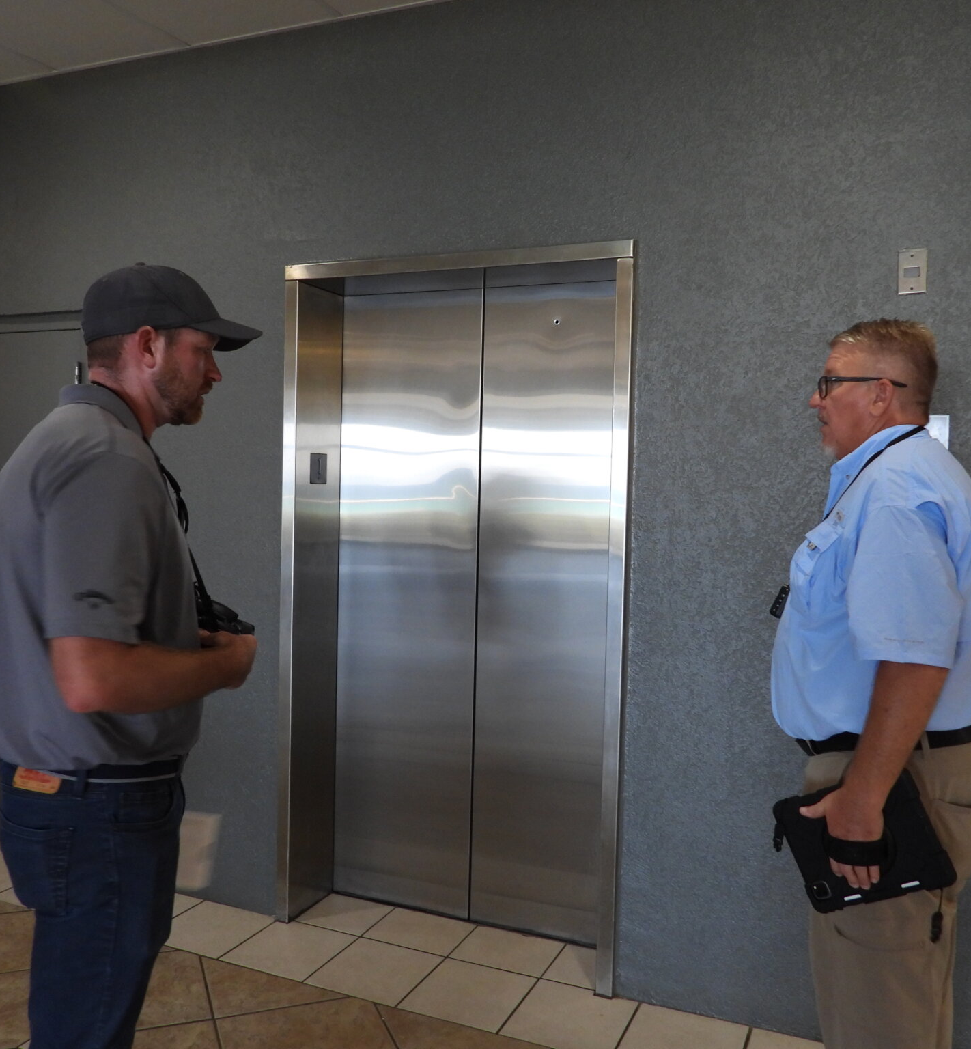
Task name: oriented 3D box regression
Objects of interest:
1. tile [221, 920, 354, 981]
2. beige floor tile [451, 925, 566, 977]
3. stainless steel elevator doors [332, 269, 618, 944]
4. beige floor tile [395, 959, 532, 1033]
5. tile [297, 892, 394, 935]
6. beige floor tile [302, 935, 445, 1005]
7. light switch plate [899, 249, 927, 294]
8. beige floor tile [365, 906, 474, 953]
[{"bbox_3d":[-0.620,1.351,3.084,0.310,0.010,0.315,2,3,23],"label":"tile"},{"bbox_3d":[0.071,1.376,3.120,0.311,0.010,0.244,2,3,23],"label":"beige floor tile"},{"bbox_3d":[-0.026,0.271,3.284,1.079,2.177,0.045,2,3,23],"label":"stainless steel elevator doors"},{"bbox_3d":[-0.044,1.384,2.856,0.311,0.010,0.326,2,3,23],"label":"beige floor tile"},{"bbox_3d":[-0.484,1.352,3.361,0.262,0.010,0.244,2,3,23],"label":"tile"},{"bbox_3d":[-0.331,1.363,2.958,0.310,0.010,0.315,2,3,23],"label":"beige floor tile"},{"bbox_3d":[1.085,-0.640,2.461,0.068,0.112,0.006,2,3,23],"label":"light switch plate"},{"bbox_3d":[-0.218,1.363,3.246,0.311,0.010,0.244,2,3,23],"label":"beige floor tile"}]

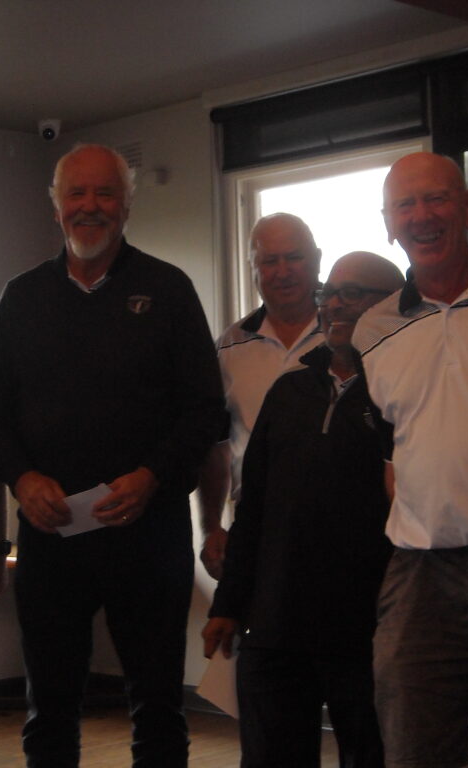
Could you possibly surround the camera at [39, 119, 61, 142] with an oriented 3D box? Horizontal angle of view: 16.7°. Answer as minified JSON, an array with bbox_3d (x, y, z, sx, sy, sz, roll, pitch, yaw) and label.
[{"bbox_3d":[-0.820,-1.127,7.100,0.105,0.097,0.107,-2,-2,1],"label":"camera"}]

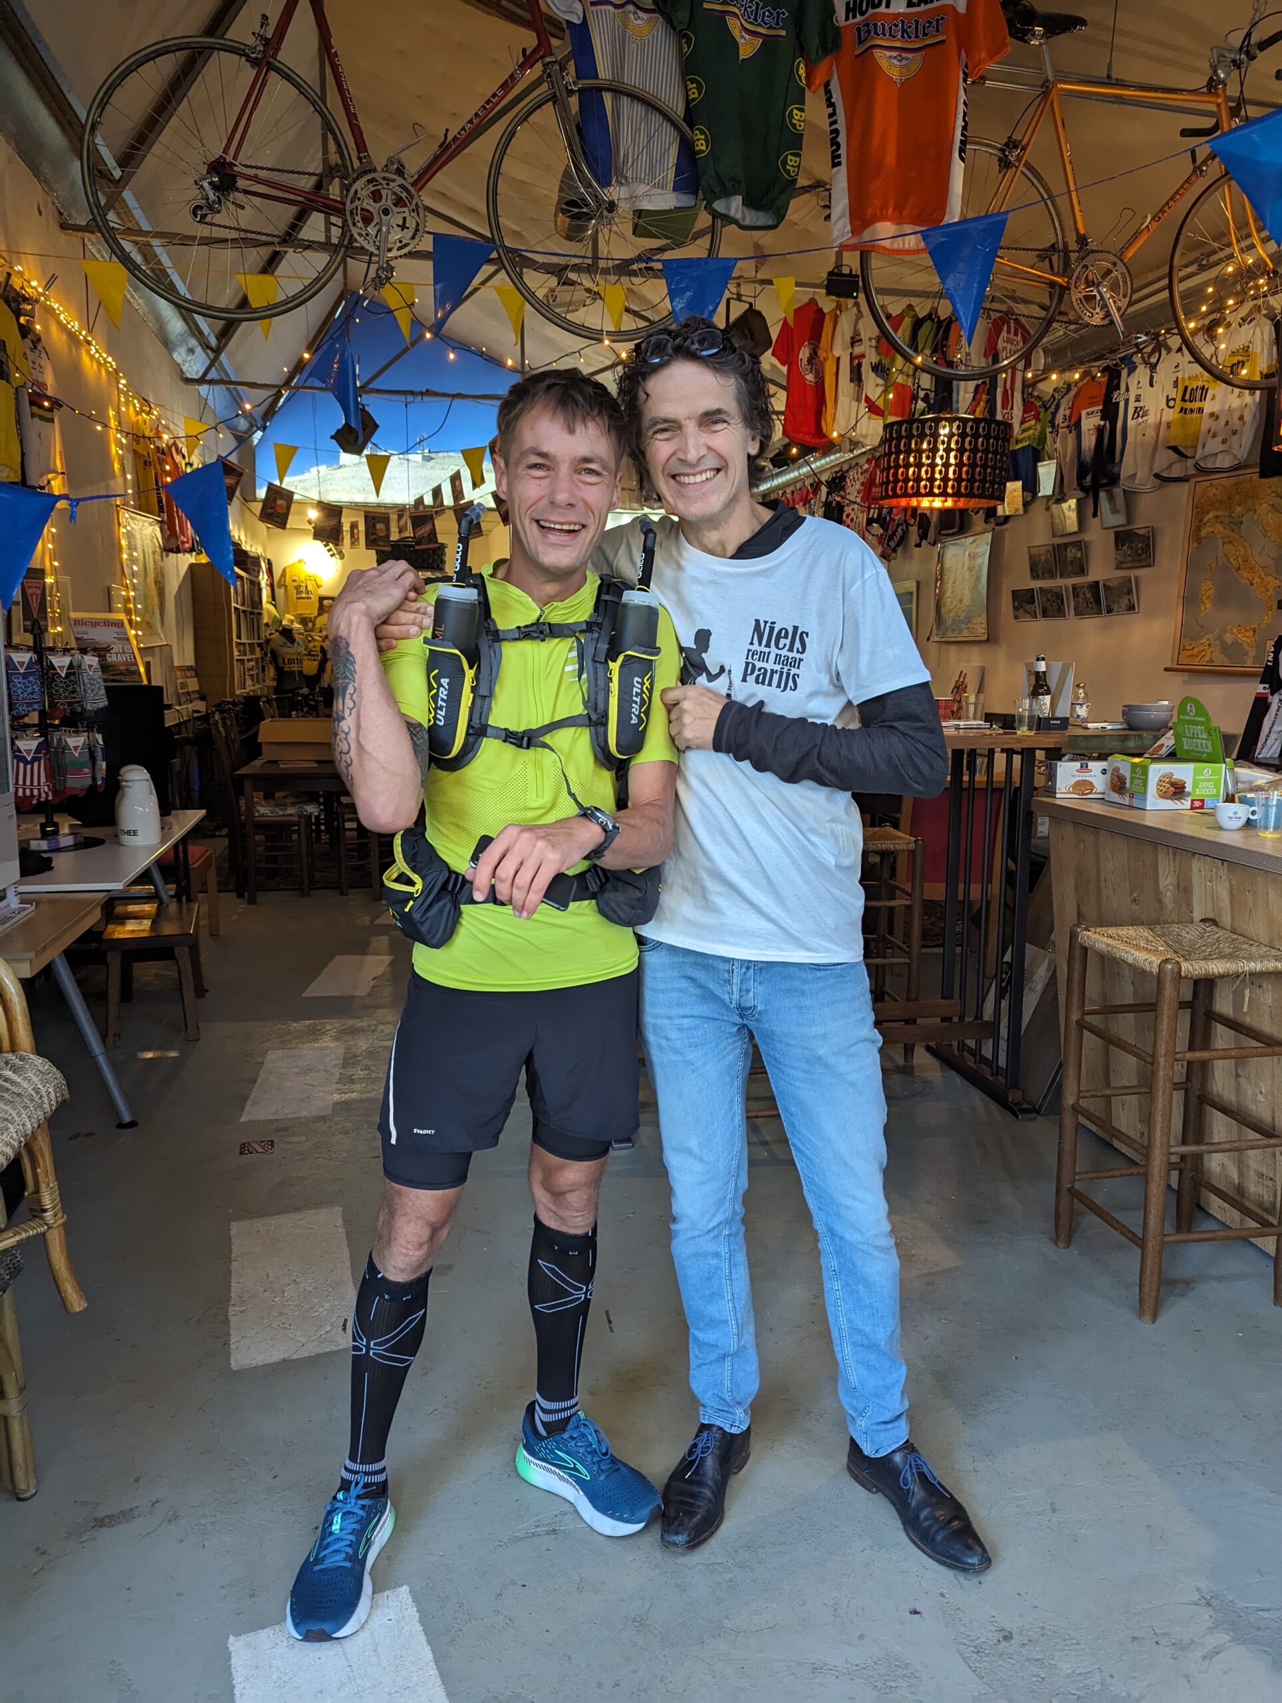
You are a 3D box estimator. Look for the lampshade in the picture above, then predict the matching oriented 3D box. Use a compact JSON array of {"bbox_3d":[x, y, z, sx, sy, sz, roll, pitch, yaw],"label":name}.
[{"bbox_3d":[1.075,-1.380,4.190,0.440,0.255,0.440,0,9,0],"label":"lampshade"}]

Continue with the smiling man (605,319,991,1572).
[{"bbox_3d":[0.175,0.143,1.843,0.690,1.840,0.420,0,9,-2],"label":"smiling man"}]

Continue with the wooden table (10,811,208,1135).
[{"bbox_3d":[-2.080,0.337,4.209,0.800,0.740,1.720,-2,9,-13],"label":"wooden table"}]

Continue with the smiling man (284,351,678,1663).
[{"bbox_3d":[-0.220,0.203,1.751,0.550,1.750,0.480,-1,9,-8],"label":"smiling man"}]

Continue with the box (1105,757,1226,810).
[{"bbox_3d":[1.505,-0.198,3.409,0.220,0.127,0.245,0,9,-3],"label":"box"}]

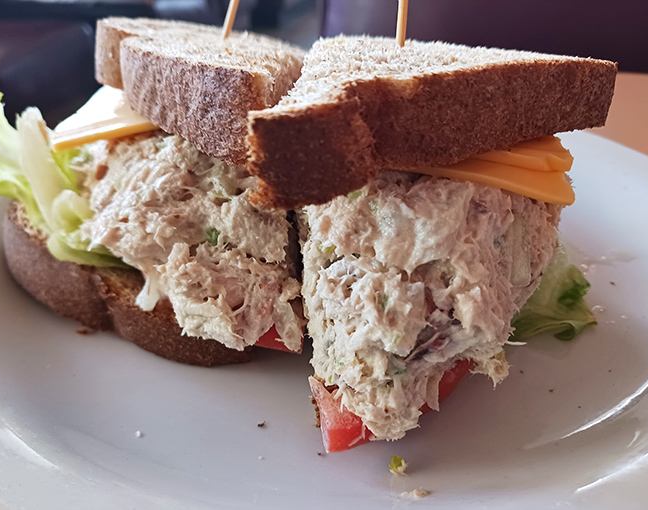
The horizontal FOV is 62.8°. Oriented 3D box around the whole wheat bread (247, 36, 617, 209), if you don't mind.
[{"bbox_3d":[0.007,-0.050,0.157,0.108,0.019,0.106,-16,31,-28],"label":"whole wheat bread"}]

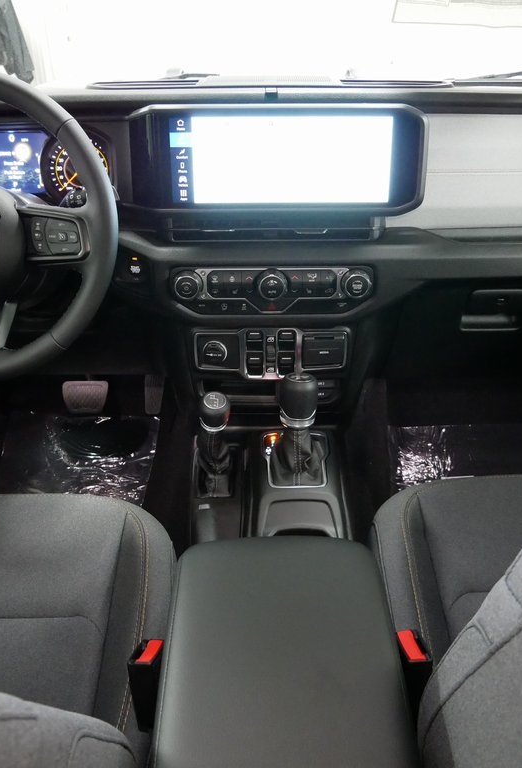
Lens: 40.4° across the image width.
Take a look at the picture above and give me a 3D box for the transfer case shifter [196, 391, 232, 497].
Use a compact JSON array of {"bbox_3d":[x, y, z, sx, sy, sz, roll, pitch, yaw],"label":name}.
[{"bbox_3d":[-0.069,0.074,1.042,0.051,0.148,0.100,0,30,0],"label":"transfer case shifter"}]

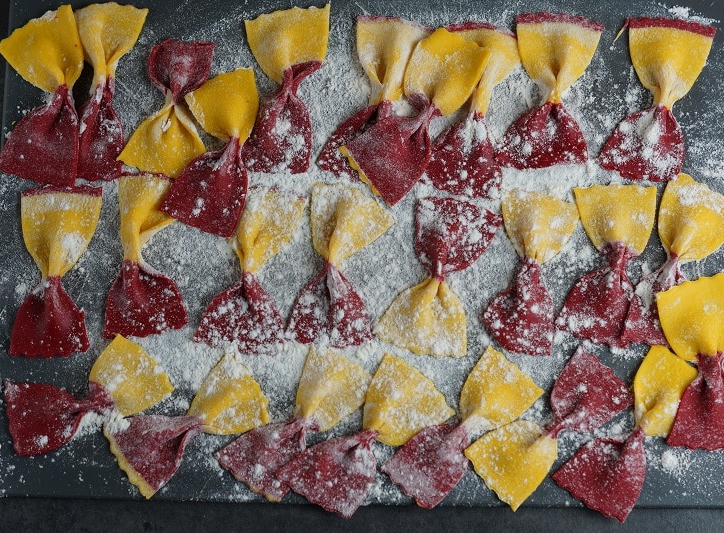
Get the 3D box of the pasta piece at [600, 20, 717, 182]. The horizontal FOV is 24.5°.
[{"bbox_3d":[0.134,-0.077,0.755,0.040,0.014,0.078,14,81,2],"label":"pasta piece"}]

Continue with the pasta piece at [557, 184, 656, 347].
[{"bbox_3d":[0.108,-0.004,0.744,0.036,0.014,0.075,12,81,2],"label":"pasta piece"}]

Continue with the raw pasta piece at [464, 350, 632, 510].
[{"bbox_3d":[0.082,0.070,0.732,0.072,0.014,0.034,-42,83,-6],"label":"raw pasta piece"}]

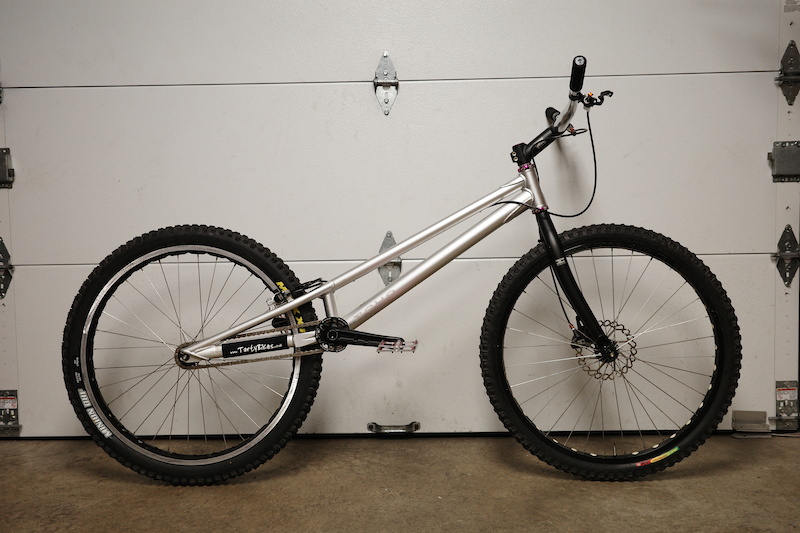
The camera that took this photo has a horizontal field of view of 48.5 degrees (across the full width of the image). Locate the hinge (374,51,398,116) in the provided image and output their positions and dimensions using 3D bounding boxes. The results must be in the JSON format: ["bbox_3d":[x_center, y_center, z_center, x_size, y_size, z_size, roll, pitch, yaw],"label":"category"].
[{"bbox_3d":[-0.040,-0.539,2.625,0.071,0.187,0.030,-1,4,1],"label":"hinge"}]

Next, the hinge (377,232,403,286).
[{"bbox_3d":[-0.029,-0.011,2.665,0.071,0.187,0.030,-1,4,1],"label":"hinge"}]

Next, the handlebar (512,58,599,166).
[{"bbox_3d":[0.361,-0.355,2.269,0.170,0.210,0.710,-1,1,5],"label":"handlebar"}]

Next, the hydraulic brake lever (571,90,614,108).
[{"bbox_3d":[0.434,-0.382,2.023,0.088,0.040,0.140,-1,1,5],"label":"hydraulic brake lever"}]

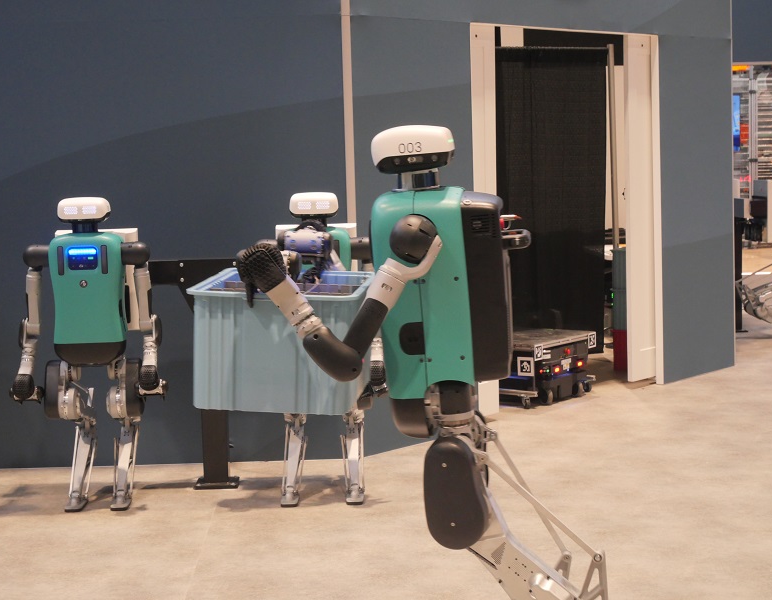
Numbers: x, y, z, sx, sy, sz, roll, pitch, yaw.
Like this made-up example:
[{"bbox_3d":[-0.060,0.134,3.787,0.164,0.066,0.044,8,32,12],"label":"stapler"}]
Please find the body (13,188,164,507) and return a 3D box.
[{"bbox_3d":[-1.424,0.254,7.176,0.720,1.504,0.580,-2,6,-2],"label":"body"}]

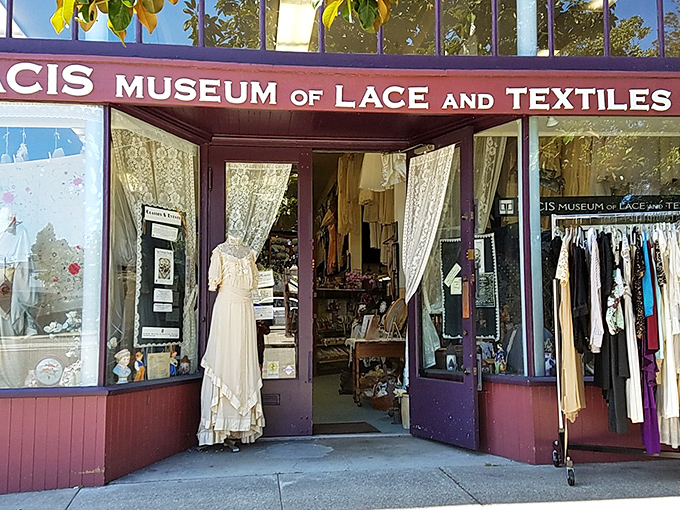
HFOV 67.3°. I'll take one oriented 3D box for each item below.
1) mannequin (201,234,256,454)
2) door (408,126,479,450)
[{"bbox_3d":[-0.795,0.635,3.706,0.400,1.553,0.330,2,-5,-27],"label":"mannequin"},{"bbox_3d":[0.757,0.240,3.839,0.055,2.259,0.777,2,-5,-29],"label":"door"}]

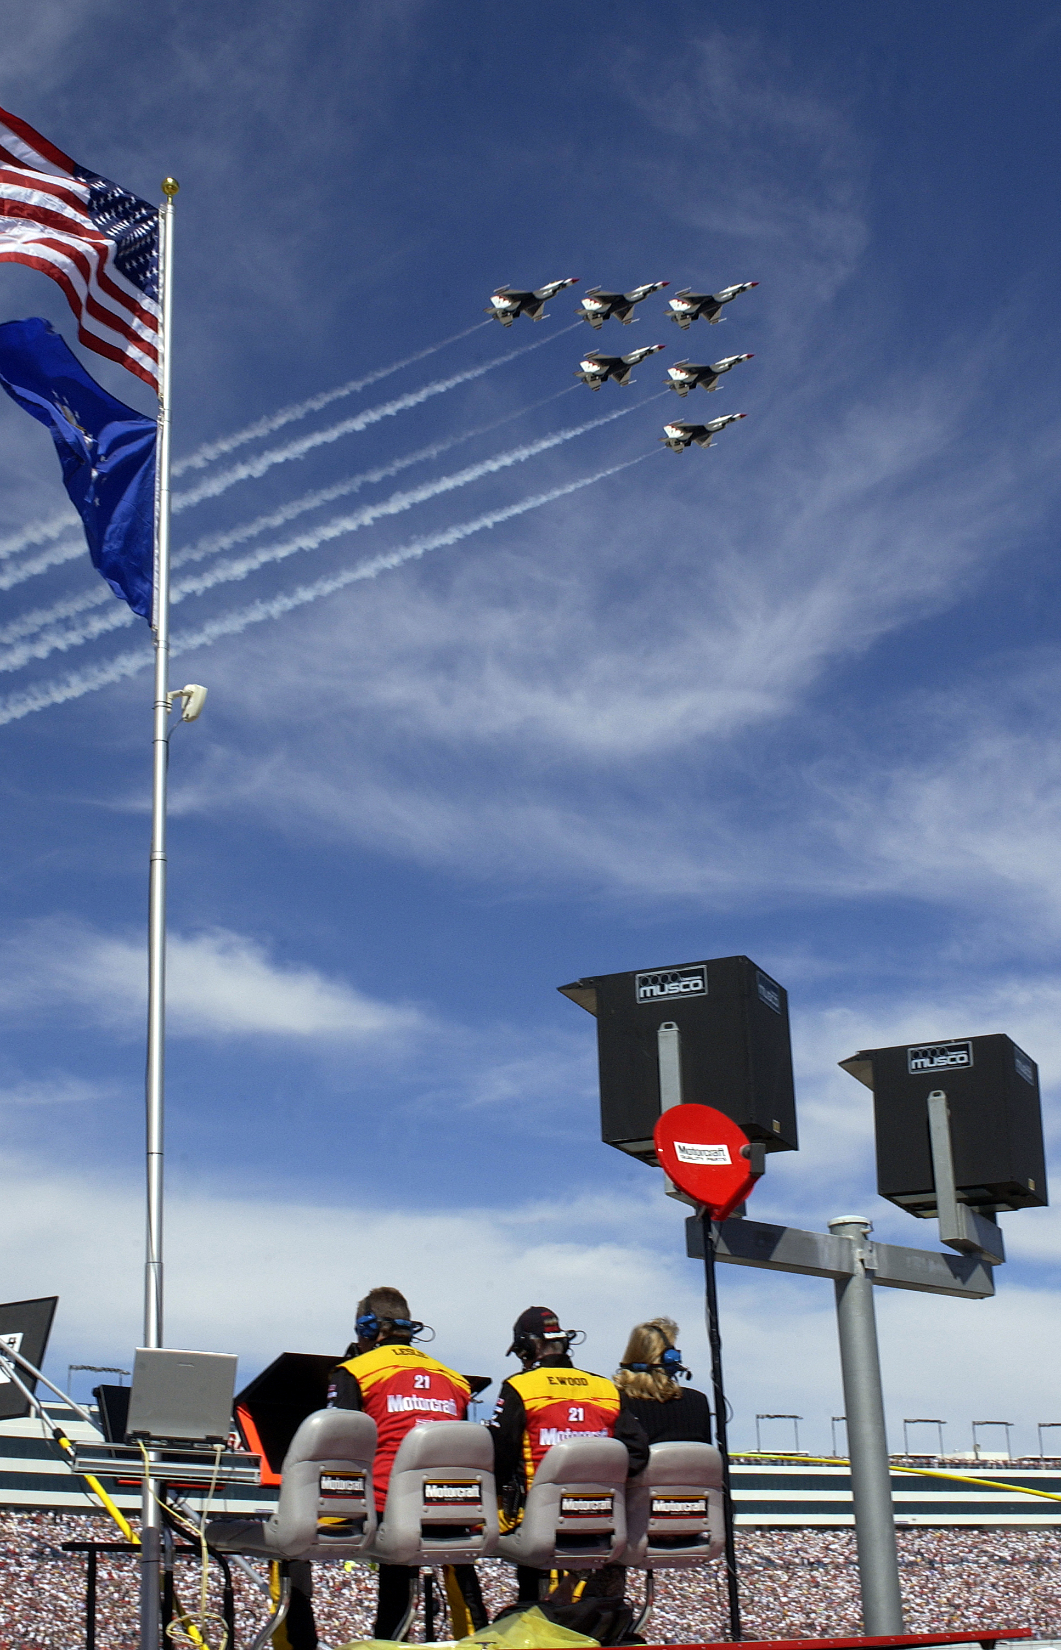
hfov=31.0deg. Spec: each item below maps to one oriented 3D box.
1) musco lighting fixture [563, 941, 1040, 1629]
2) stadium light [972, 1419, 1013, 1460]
[{"bbox_3d":[1.847,3.553,11.200,1.450,5.000,3.350,-21,-30,39],"label":"musco lighting fixture"},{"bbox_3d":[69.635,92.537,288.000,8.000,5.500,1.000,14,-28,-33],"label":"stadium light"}]

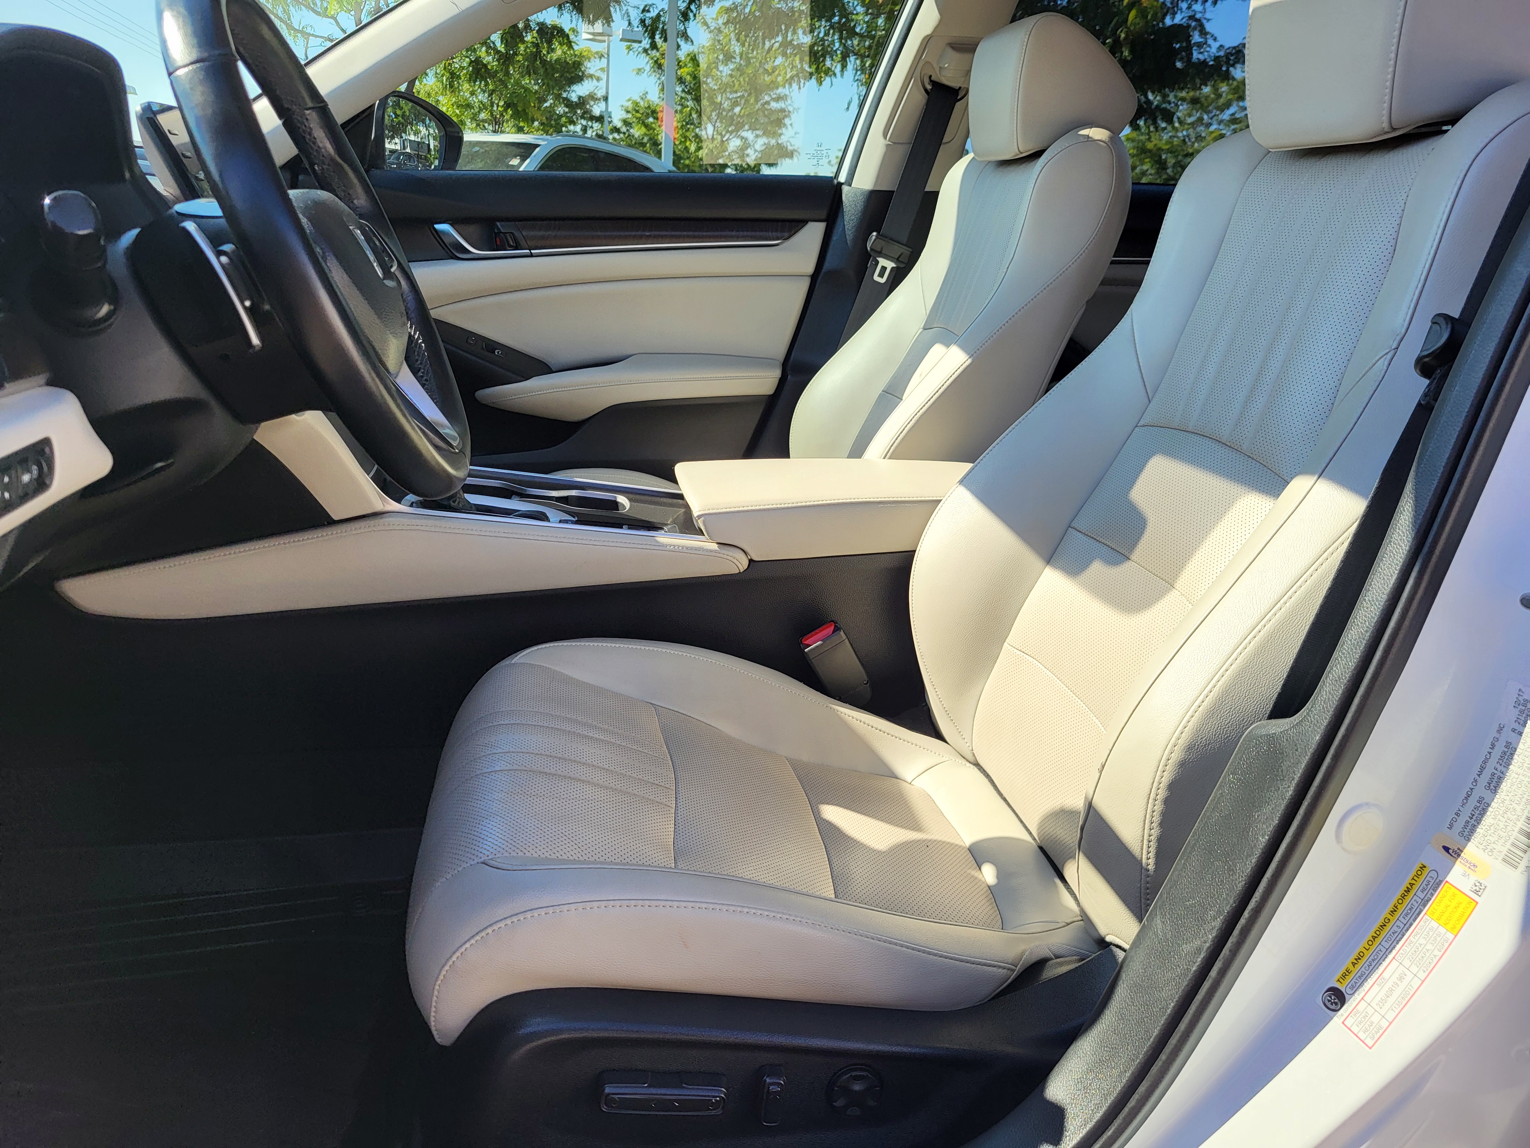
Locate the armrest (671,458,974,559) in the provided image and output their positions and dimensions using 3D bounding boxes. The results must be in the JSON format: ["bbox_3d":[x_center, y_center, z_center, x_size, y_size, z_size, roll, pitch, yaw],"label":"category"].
[{"bbox_3d":[0.097,-0.082,1.323,0.370,0.078,0.220,-1,19,-8],"label":"armrest"}]

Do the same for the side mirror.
[{"bbox_3d":[-0.606,-0.753,1.999,0.125,0.160,0.205,7,19,10],"label":"side mirror"}]

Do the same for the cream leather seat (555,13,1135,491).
[{"bbox_3d":[0.046,-0.298,1.647,0.820,0.950,0.530,0,19,-9],"label":"cream leather seat"}]

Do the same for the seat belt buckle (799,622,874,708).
[{"bbox_3d":[0.078,0.109,1.252,0.043,0.104,0.027,-27,21,1],"label":"seat belt buckle"}]

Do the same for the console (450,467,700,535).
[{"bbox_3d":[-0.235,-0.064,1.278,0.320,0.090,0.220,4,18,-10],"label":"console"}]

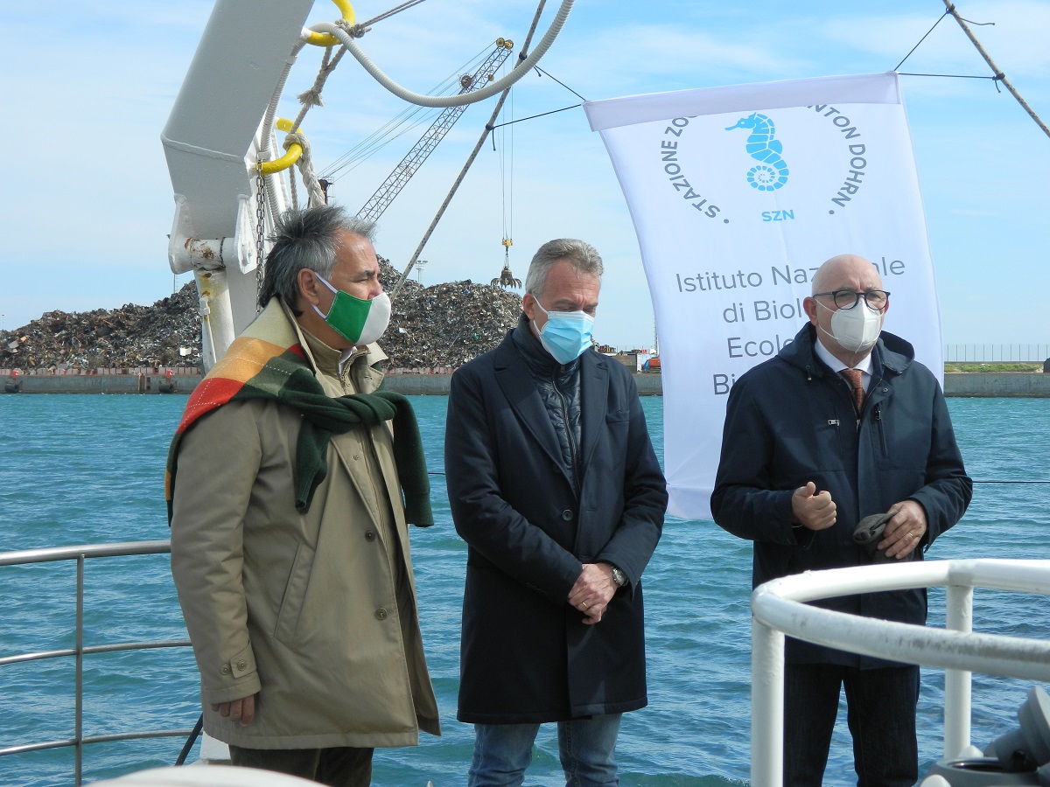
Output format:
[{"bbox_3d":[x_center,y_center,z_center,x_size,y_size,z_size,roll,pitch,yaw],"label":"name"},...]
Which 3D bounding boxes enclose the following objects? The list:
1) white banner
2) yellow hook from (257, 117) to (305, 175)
[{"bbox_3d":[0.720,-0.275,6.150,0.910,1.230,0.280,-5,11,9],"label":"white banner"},{"bbox_3d":[-0.664,-0.664,5.700,0.140,0.155,0.090,0,1,18],"label":"yellow hook"}]

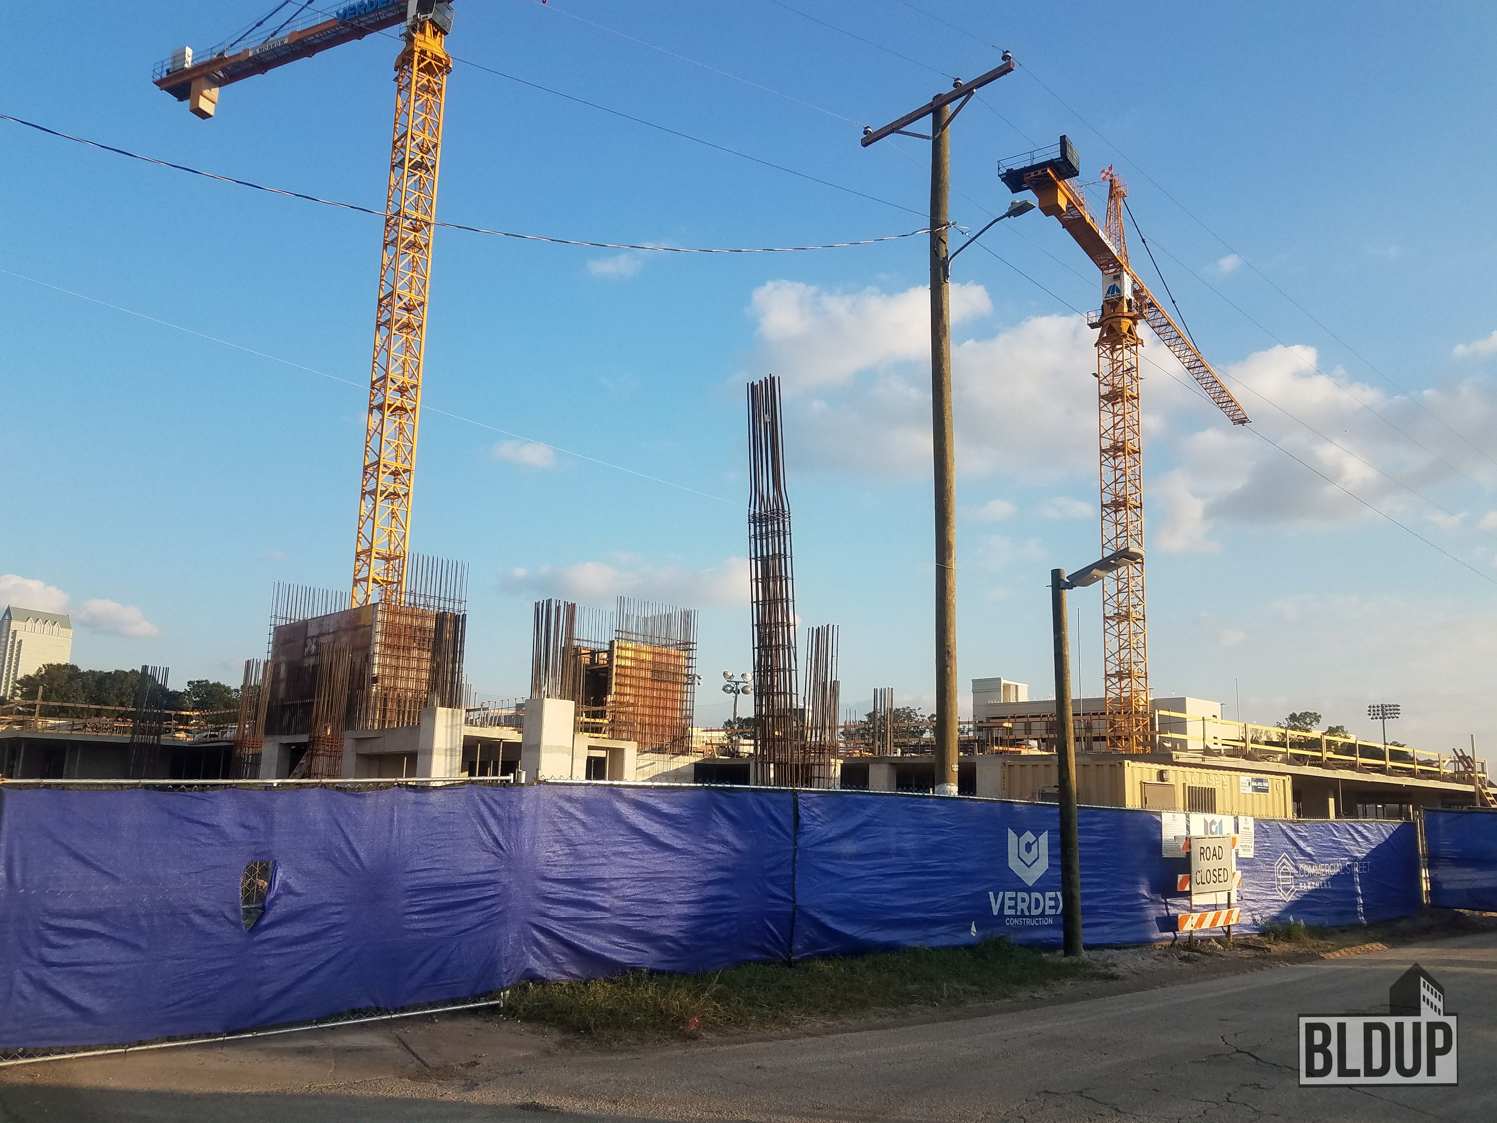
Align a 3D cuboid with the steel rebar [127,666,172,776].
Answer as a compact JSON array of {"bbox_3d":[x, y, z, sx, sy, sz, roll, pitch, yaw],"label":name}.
[{"bbox_3d":[-19.738,5.925,36.927,0.700,4.885,0.700,12,-14,-42],"label":"steel rebar"}]

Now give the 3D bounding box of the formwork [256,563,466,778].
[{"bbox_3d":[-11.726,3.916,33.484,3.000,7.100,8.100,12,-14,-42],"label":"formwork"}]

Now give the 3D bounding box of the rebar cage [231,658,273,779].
[{"bbox_3d":[-16.532,5.949,37.450,0.700,5.229,0.700,12,-14,-42],"label":"rebar cage"}]

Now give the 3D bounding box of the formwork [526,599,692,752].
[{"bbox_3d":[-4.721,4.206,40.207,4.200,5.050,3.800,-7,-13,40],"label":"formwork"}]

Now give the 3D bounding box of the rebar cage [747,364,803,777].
[{"bbox_3d":[0.563,1.171,23.184,0.660,10.424,0.660,12,-14,-42],"label":"rebar cage"}]

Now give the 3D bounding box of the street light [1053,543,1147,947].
[{"bbox_3d":[4.329,2.342,13.834,0.360,4.914,1.295,12,-14,-42],"label":"street light"}]

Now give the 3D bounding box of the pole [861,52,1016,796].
[{"bbox_3d":[2.602,-0.950,15.199,0.420,11.780,2.450,12,-14,-42],"label":"pole"}]

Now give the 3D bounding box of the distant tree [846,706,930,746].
[{"bbox_3d":[14.442,19.191,113.492,10.000,9.137,9.500,2,-11,0],"label":"distant tree"}]

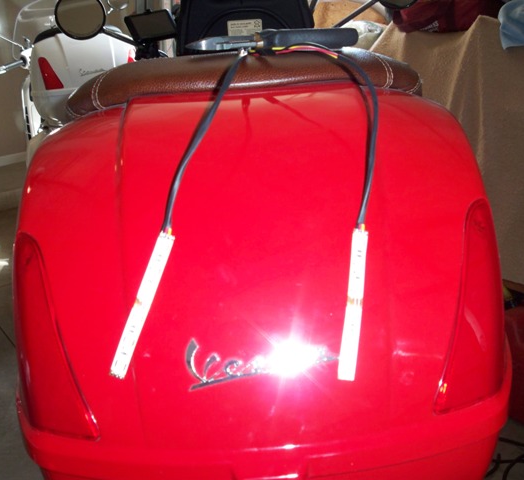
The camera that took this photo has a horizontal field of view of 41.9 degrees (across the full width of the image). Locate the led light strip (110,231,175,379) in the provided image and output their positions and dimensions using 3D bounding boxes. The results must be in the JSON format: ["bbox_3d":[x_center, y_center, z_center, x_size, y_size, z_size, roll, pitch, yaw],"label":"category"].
[{"bbox_3d":[-0.078,0.041,0.448,0.010,0.100,0.004,15,-17,9],"label":"led light strip"}]

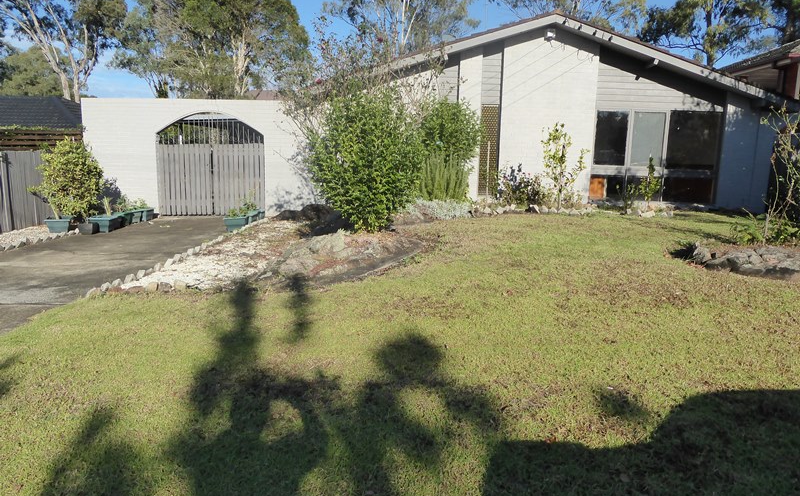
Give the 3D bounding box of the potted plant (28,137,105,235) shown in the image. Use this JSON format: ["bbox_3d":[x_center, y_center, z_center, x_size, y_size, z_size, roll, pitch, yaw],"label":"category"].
[{"bbox_3d":[-5.942,-1.105,10.331,1.220,1.745,1.200,1,9,0],"label":"potted plant"}]

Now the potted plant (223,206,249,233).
[{"bbox_3d":[-2.974,-0.538,10.466,0.380,0.458,0.380,1,9,0],"label":"potted plant"}]

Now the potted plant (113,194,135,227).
[{"bbox_3d":[-5.438,-0.735,11.253,0.360,0.577,0.420,1,9,0],"label":"potted plant"}]

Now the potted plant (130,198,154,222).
[{"bbox_3d":[-5.466,-0.796,12.206,0.380,0.458,0.420,1,9,0],"label":"potted plant"}]

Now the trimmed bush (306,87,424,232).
[{"bbox_3d":[-0.595,-1.512,10.040,2.042,2.508,1.900,1,9,0],"label":"trimmed bush"}]

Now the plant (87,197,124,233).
[{"bbox_3d":[-5.330,-0.616,10.512,0.356,0.594,0.520,1,9,0],"label":"plant"}]

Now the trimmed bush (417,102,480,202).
[{"bbox_3d":[0.952,-1.934,11.738,1.358,2.145,1.250,1,9,0],"label":"trimmed bush"}]

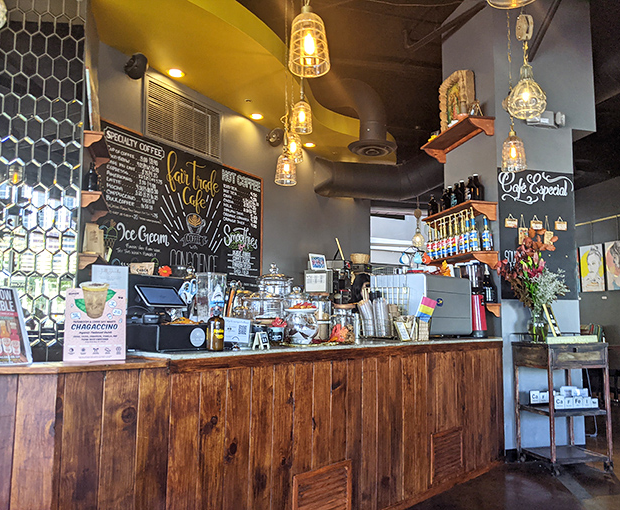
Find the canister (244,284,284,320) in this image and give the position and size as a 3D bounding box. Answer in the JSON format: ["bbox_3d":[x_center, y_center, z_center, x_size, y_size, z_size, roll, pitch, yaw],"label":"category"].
[{"bbox_3d":[-0.258,0.268,2.961,0.228,0.195,0.228,1,-7,0],"label":"canister"}]

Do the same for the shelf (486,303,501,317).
[{"bbox_3d":[1.518,0.503,4.818,0.145,0.111,0.540,2,-7,-15],"label":"shelf"}]

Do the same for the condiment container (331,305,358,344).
[{"bbox_3d":[0.195,0.394,2.991,0.146,0.218,0.146,0,-7,4],"label":"condiment container"}]

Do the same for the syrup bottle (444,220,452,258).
[{"bbox_3d":[1.226,-0.144,4.729,0.078,0.347,0.078,4,-7,-25],"label":"syrup bottle"}]

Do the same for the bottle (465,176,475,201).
[{"bbox_3d":[1.335,-0.536,4.404,0.095,0.234,0.095,4,-7,-25],"label":"bottle"}]

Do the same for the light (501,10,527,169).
[{"bbox_3d":[1.360,-1.114,3.570,0.170,1.131,0.170,-2,-7,21],"label":"light"}]

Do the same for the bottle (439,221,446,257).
[{"bbox_3d":[1.204,-0.137,4.820,0.078,0.355,0.078,4,-7,-25],"label":"bottle"}]

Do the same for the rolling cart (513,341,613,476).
[{"bbox_3d":[2.080,1.225,4.388,0.570,1.010,0.430,2,-7,-16],"label":"rolling cart"}]

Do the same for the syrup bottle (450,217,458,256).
[{"bbox_3d":[1.251,-0.156,4.625,0.078,0.348,0.078,4,-7,-25],"label":"syrup bottle"}]

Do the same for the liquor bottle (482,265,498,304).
[{"bbox_3d":[1.570,0.252,4.616,0.122,0.345,0.122,-2,-7,24],"label":"liquor bottle"}]

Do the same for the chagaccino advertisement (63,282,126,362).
[{"bbox_3d":[-0.777,0.250,1.944,0.214,0.283,0.050,2,-13,-16],"label":"chagaccino advertisement"}]

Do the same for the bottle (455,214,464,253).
[{"bbox_3d":[1.273,-0.165,4.533,0.078,0.346,0.078,4,-7,-25],"label":"bottle"}]

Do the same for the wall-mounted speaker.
[{"bbox_3d":[-1.598,-1.736,4.885,0.200,0.235,0.220,17,-5,5],"label":"wall-mounted speaker"}]

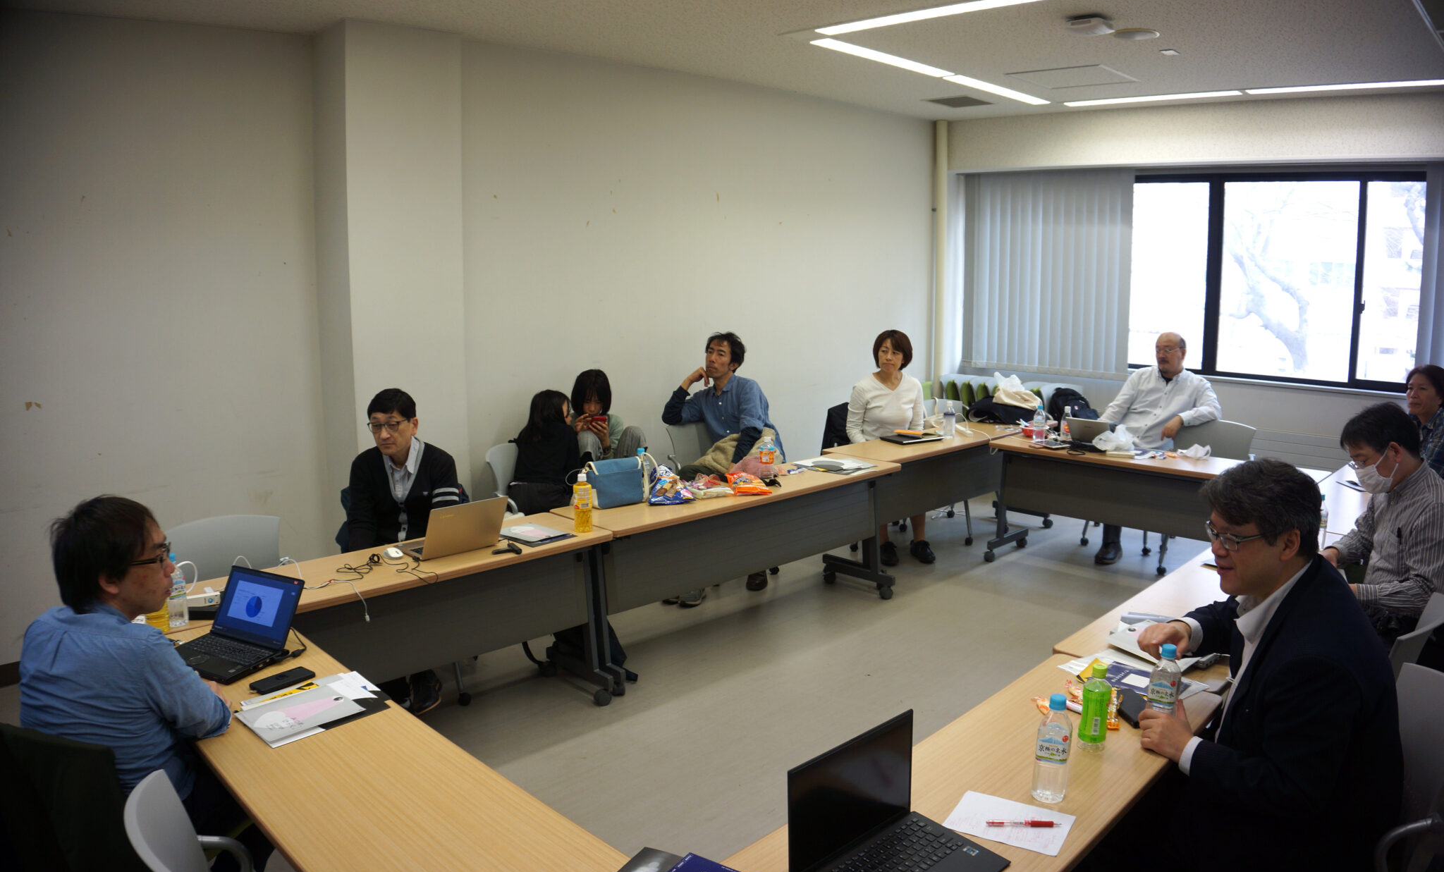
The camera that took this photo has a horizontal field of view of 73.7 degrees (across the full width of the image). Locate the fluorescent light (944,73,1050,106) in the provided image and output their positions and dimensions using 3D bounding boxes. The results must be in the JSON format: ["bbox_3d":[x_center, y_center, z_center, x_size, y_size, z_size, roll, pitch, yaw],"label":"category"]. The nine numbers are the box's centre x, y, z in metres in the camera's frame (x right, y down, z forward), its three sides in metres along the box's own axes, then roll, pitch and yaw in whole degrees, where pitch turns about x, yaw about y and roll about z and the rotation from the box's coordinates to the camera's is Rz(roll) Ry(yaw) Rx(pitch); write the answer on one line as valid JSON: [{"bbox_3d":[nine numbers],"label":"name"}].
[{"bbox_3d":[1.648,-2.066,5.708,0.120,0.060,1.200,11,15,43],"label":"fluorescent light"}]

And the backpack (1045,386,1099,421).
[{"bbox_3d":[2.286,-0.074,6.251,0.320,0.460,0.240,-2,10,-15],"label":"backpack"}]

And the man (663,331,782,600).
[{"bbox_3d":[-0.010,0.119,5.250,0.630,1.300,0.820,2,10,7],"label":"man"}]

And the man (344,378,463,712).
[{"bbox_3d":[-1.244,0.430,3.745,0.550,1.240,0.700,-6,11,-33],"label":"man"}]

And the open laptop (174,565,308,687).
[{"bbox_3d":[-1.229,0.469,2.411,0.285,0.190,0.300,4,10,21],"label":"open laptop"}]

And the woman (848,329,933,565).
[{"bbox_3d":[0.996,0.040,5.679,0.480,1.310,0.720,-1,11,-10],"label":"woman"}]

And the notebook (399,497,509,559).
[{"bbox_3d":[-0.960,0.303,3.356,0.300,0.200,0.290,-9,14,-44],"label":"notebook"}]

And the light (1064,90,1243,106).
[{"bbox_3d":[2.628,-2.093,5.925,0.140,0.050,1.230,-9,13,-43],"label":"light"}]

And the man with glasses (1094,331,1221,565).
[{"bbox_3d":[2.564,0.062,5.679,0.680,1.300,0.860,7,12,34],"label":"man with glasses"}]

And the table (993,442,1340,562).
[{"bbox_3d":[2.345,0.459,5.269,1.800,0.700,0.450,9,14,39],"label":"table"}]

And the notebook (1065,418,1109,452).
[{"bbox_3d":[2.069,-0.020,5.412,0.260,0.165,0.260,7,12,34],"label":"notebook"}]

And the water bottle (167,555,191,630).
[{"bbox_3d":[-1.515,0.436,2.687,0.066,0.208,0.066,-9,14,-42],"label":"water bottle"}]

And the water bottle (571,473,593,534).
[{"bbox_3d":[-0.524,0.255,3.620,0.070,0.216,0.070,0,10,0],"label":"water bottle"}]

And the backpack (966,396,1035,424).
[{"bbox_3d":[1.834,-0.181,6.268,0.430,0.200,0.290,8,12,36],"label":"backpack"}]

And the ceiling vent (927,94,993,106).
[{"bbox_3d":[1.665,-2.322,6.674,0.310,0.030,0.350,10,14,44],"label":"ceiling vent"}]

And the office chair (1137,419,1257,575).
[{"bbox_3d":[2.764,0.350,5.594,0.560,0.820,0.580,4,10,19],"label":"office chair"}]

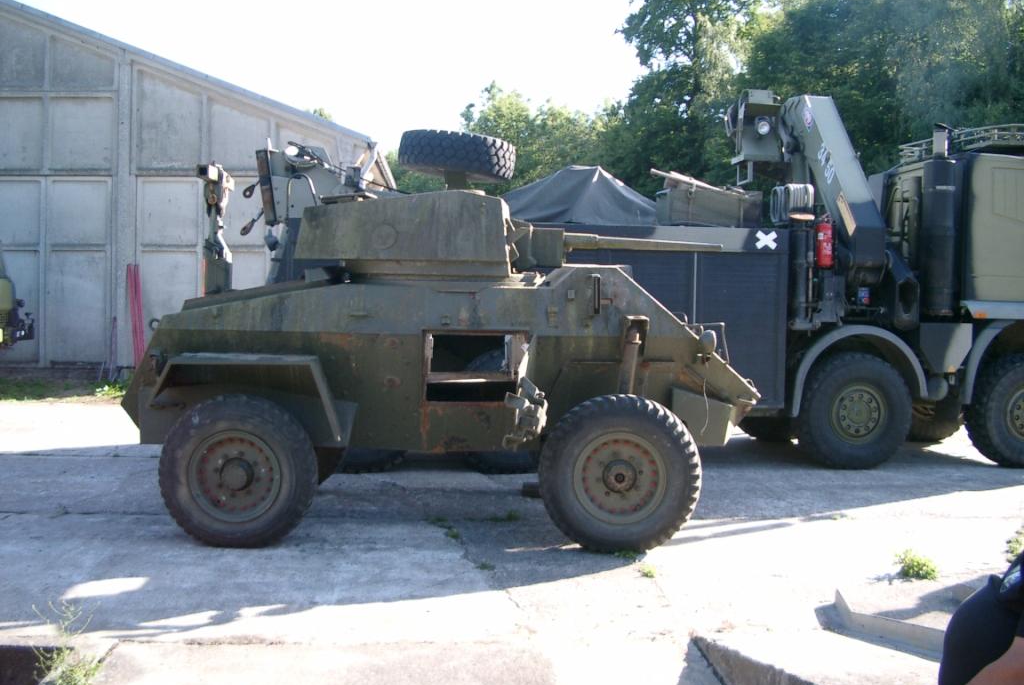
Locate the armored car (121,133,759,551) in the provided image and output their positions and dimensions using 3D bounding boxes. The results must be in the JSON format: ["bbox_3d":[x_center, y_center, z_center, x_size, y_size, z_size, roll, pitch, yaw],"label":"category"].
[{"bbox_3d":[-0.474,0.090,8.214,4.520,2.560,2.170,1,1,2],"label":"armored car"}]

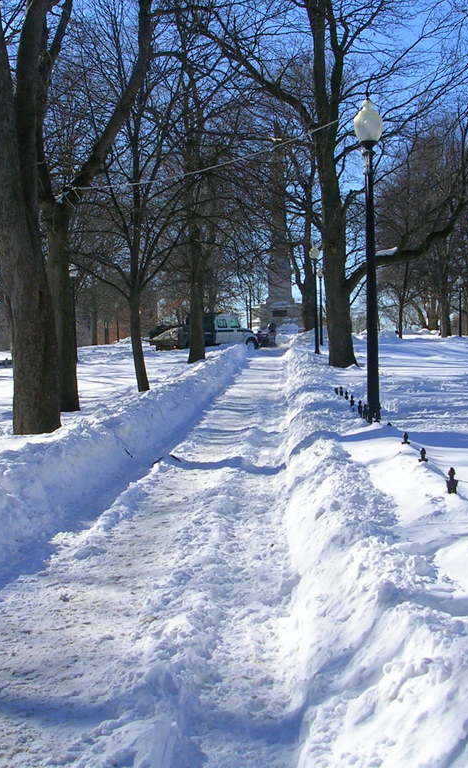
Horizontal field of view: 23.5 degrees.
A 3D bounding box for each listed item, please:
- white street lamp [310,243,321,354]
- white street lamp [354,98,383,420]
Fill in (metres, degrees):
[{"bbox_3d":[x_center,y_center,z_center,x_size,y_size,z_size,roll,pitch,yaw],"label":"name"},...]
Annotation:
[{"bbox_3d":[3.275,-3.403,45.000,0.410,4.500,0.410,-1,1,0],"label":"white street lamp"},{"bbox_3d":[1.971,-1.787,16.200,0.410,4.660,0.410,-1,1,0],"label":"white street lamp"}]

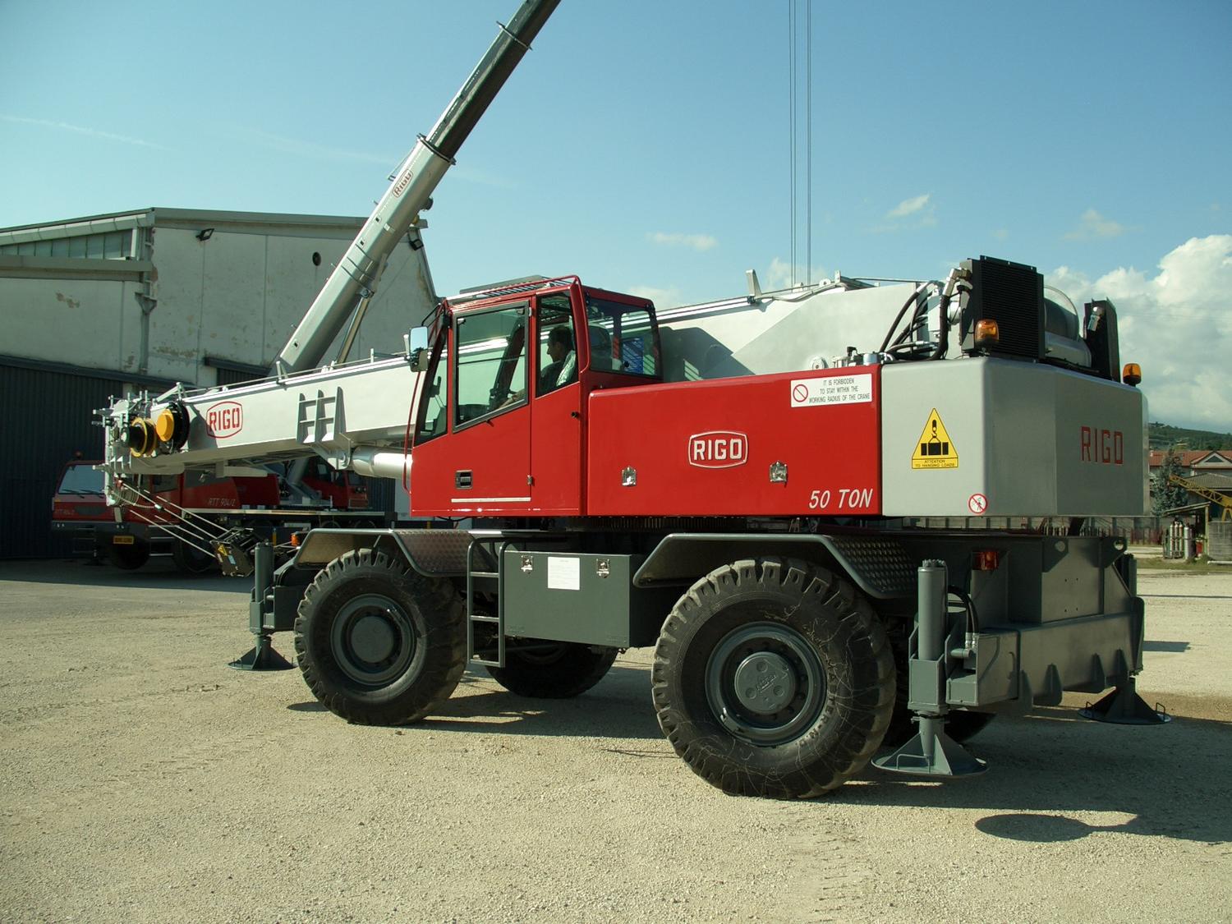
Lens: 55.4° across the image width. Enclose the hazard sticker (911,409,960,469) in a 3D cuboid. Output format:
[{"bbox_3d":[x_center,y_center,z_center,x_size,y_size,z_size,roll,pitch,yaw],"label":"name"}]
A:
[{"bbox_3d":[1.628,-0.118,5.991,0.254,0.307,0.010,-2,-4,41],"label":"hazard sticker"}]

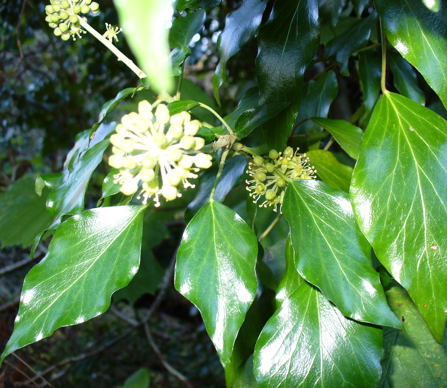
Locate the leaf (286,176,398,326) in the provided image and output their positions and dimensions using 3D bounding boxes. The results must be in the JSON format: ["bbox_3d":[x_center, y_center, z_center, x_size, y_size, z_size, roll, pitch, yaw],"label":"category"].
[{"bbox_3d":[0.059,0.030,0.277,0.042,0.090,0.016,-35,-11,-13],"label":"leaf"}]

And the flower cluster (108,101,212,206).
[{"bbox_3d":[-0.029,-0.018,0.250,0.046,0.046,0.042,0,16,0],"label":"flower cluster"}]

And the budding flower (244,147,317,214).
[{"bbox_3d":[0.032,-0.008,0.300,0.038,0.036,0.036,-2,16,-6],"label":"budding flower"}]

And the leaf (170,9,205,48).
[{"bbox_3d":[-0.025,-0.106,0.360,0.030,0.032,0.012,22,13,13],"label":"leaf"}]

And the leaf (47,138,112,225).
[{"bbox_3d":[-0.079,-0.006,0.297,0.012,0.062,0.036,37,-5,-40],"label":"leaf"}]

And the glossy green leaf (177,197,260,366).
[{"bbox_3d":[-0.003,0.042,0.262,0.039,0.077,0.015,-6,-10,-1],"label":"glossy green leaf"}]

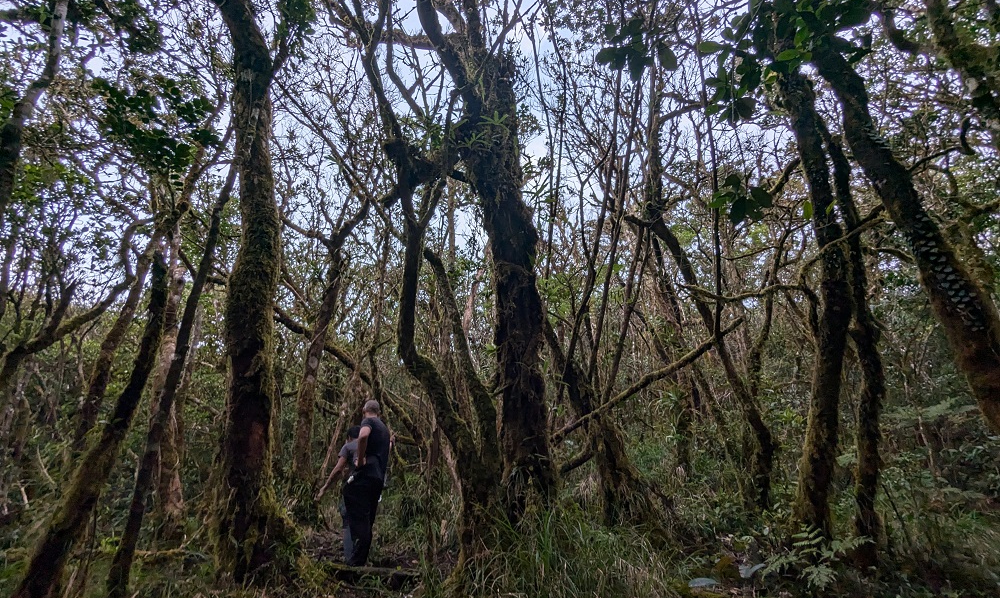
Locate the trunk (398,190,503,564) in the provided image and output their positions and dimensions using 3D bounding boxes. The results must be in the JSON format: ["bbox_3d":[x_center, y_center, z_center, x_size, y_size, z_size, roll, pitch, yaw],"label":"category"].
[{"bbox_3d":[-0.551,0.684,5.127,1.156,4.097,0.750,0,-13,0],"label":"trunk"}]

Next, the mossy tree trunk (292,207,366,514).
[{"bbox_3d":[-2.554,0.779,7.004,0.820,4.760,0.500,0,-13,0],"label":"mossy tree trunk"}]

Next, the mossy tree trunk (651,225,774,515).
[{"bbox_3d":[3.311,0.840,7.298,1.500,4.590,0.600,0,-13,0],"label":"mossy tree trunk"}]

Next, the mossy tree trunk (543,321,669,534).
[{"bbox_3d":[1.350,1.611,6.094,1.523,2.697,1.000,0,-13,0],"label":"mossy tree trunk"}]

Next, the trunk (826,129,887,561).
[{"bbox_3d":[4.019,0.305,5.266,0.700,4.930,0.420,0,-13,0],"label":"trunk"}]

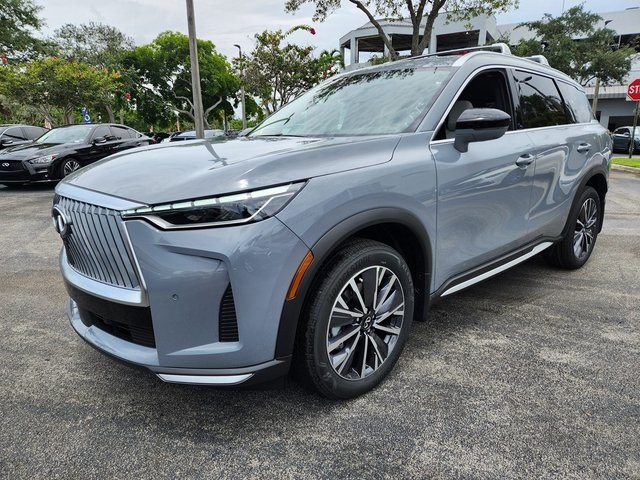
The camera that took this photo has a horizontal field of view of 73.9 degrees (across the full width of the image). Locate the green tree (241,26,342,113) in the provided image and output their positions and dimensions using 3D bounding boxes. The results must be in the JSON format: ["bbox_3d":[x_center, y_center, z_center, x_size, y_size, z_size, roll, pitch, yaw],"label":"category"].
[{"bbox_3d":[-1.501,-7.780,22.751,5.700,6.677,5.300,-2,14,-3],"label":"green tree"}]

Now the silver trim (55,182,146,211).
[{"bbox_3d":[-1.083,-0.209,2.006,0.240,0.100,1.150,-13,18,-39],"label":"silver trim"}]

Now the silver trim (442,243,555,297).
[{"bbox_3d":[1.277,0.173,2.897,1.600,0.100,0.120,-13,18,-39],"label":"silver trim"}]

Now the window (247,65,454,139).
[{"bbox_3d":[0.182,-0.920,2.970,1.440,0.160,0.910,15,54,47],"label":"window"}]

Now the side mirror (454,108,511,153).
[{"bbox_3d":[0.855,-0.584,2.282,0.190,0.210,0.250,-13,18,-39],"label":"side mirror"}]

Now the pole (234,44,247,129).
[{"bbox_3d":[-5.656,-10.014,30.497,0.700,7.419,0.300,-1,14,0],"label":"pole"}]

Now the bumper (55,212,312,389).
[{"bbox_3d":[-0.910,0.147,2.243,0.700,0.760,1.920,-13,18,-39],"label":"bumper"}]

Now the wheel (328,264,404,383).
[{"bbox_3d":[0.178,0.381,2.085,0.540,0.540,0.200,-13,18,-39],"label":"wheel"}]

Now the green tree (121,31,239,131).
[{"bbox_3d":[-8.124,-8.447,24.985,7.500,7.119,7.000,-5,15,-16],"label":"green tree"}]

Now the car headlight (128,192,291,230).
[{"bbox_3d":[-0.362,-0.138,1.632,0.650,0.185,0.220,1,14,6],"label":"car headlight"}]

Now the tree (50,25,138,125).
[{"bbox_3d":[-13.896,-9.126,26.309,6.600,7.994,6.200,-8,15,-25],"label":"tree"}]

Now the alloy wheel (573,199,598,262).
[{"bbox_3d":[2.358,-0.116,3.932,0.540,0.540,0.200,-13,18,-39],"label":"alloy wheel"}]

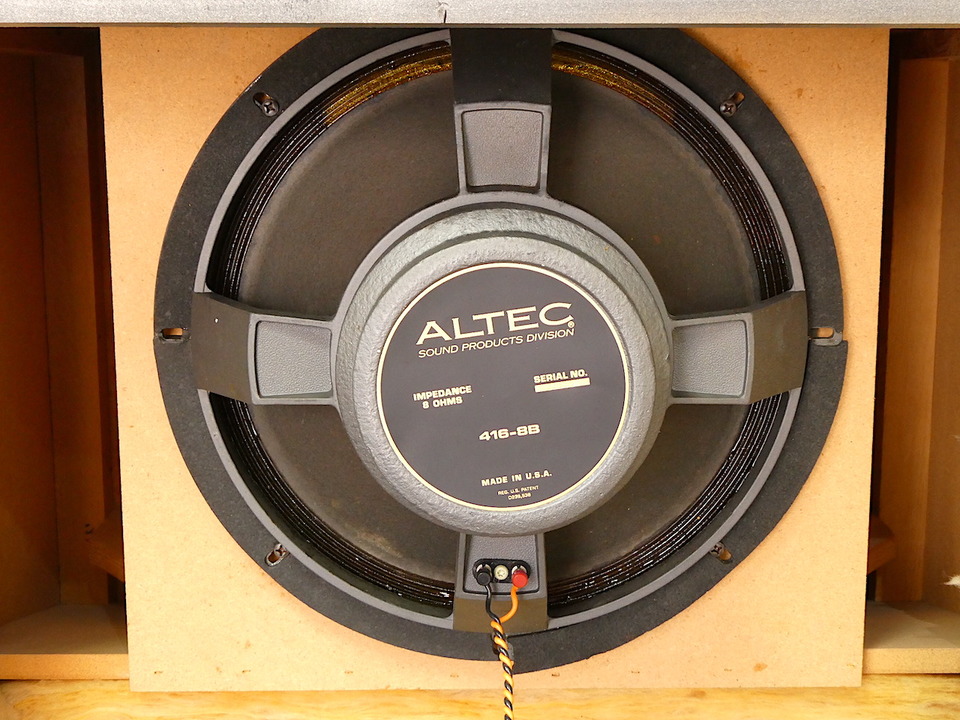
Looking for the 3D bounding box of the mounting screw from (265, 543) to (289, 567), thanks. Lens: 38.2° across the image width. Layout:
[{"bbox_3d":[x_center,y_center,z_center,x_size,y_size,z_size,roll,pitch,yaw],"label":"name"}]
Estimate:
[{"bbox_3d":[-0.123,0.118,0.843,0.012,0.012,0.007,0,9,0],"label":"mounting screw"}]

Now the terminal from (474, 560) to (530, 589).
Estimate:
[{"bbox_3d":[0.012,0.117,0.748,0.030,0.015,0.011,0,21,0],"label":"terminal"}]

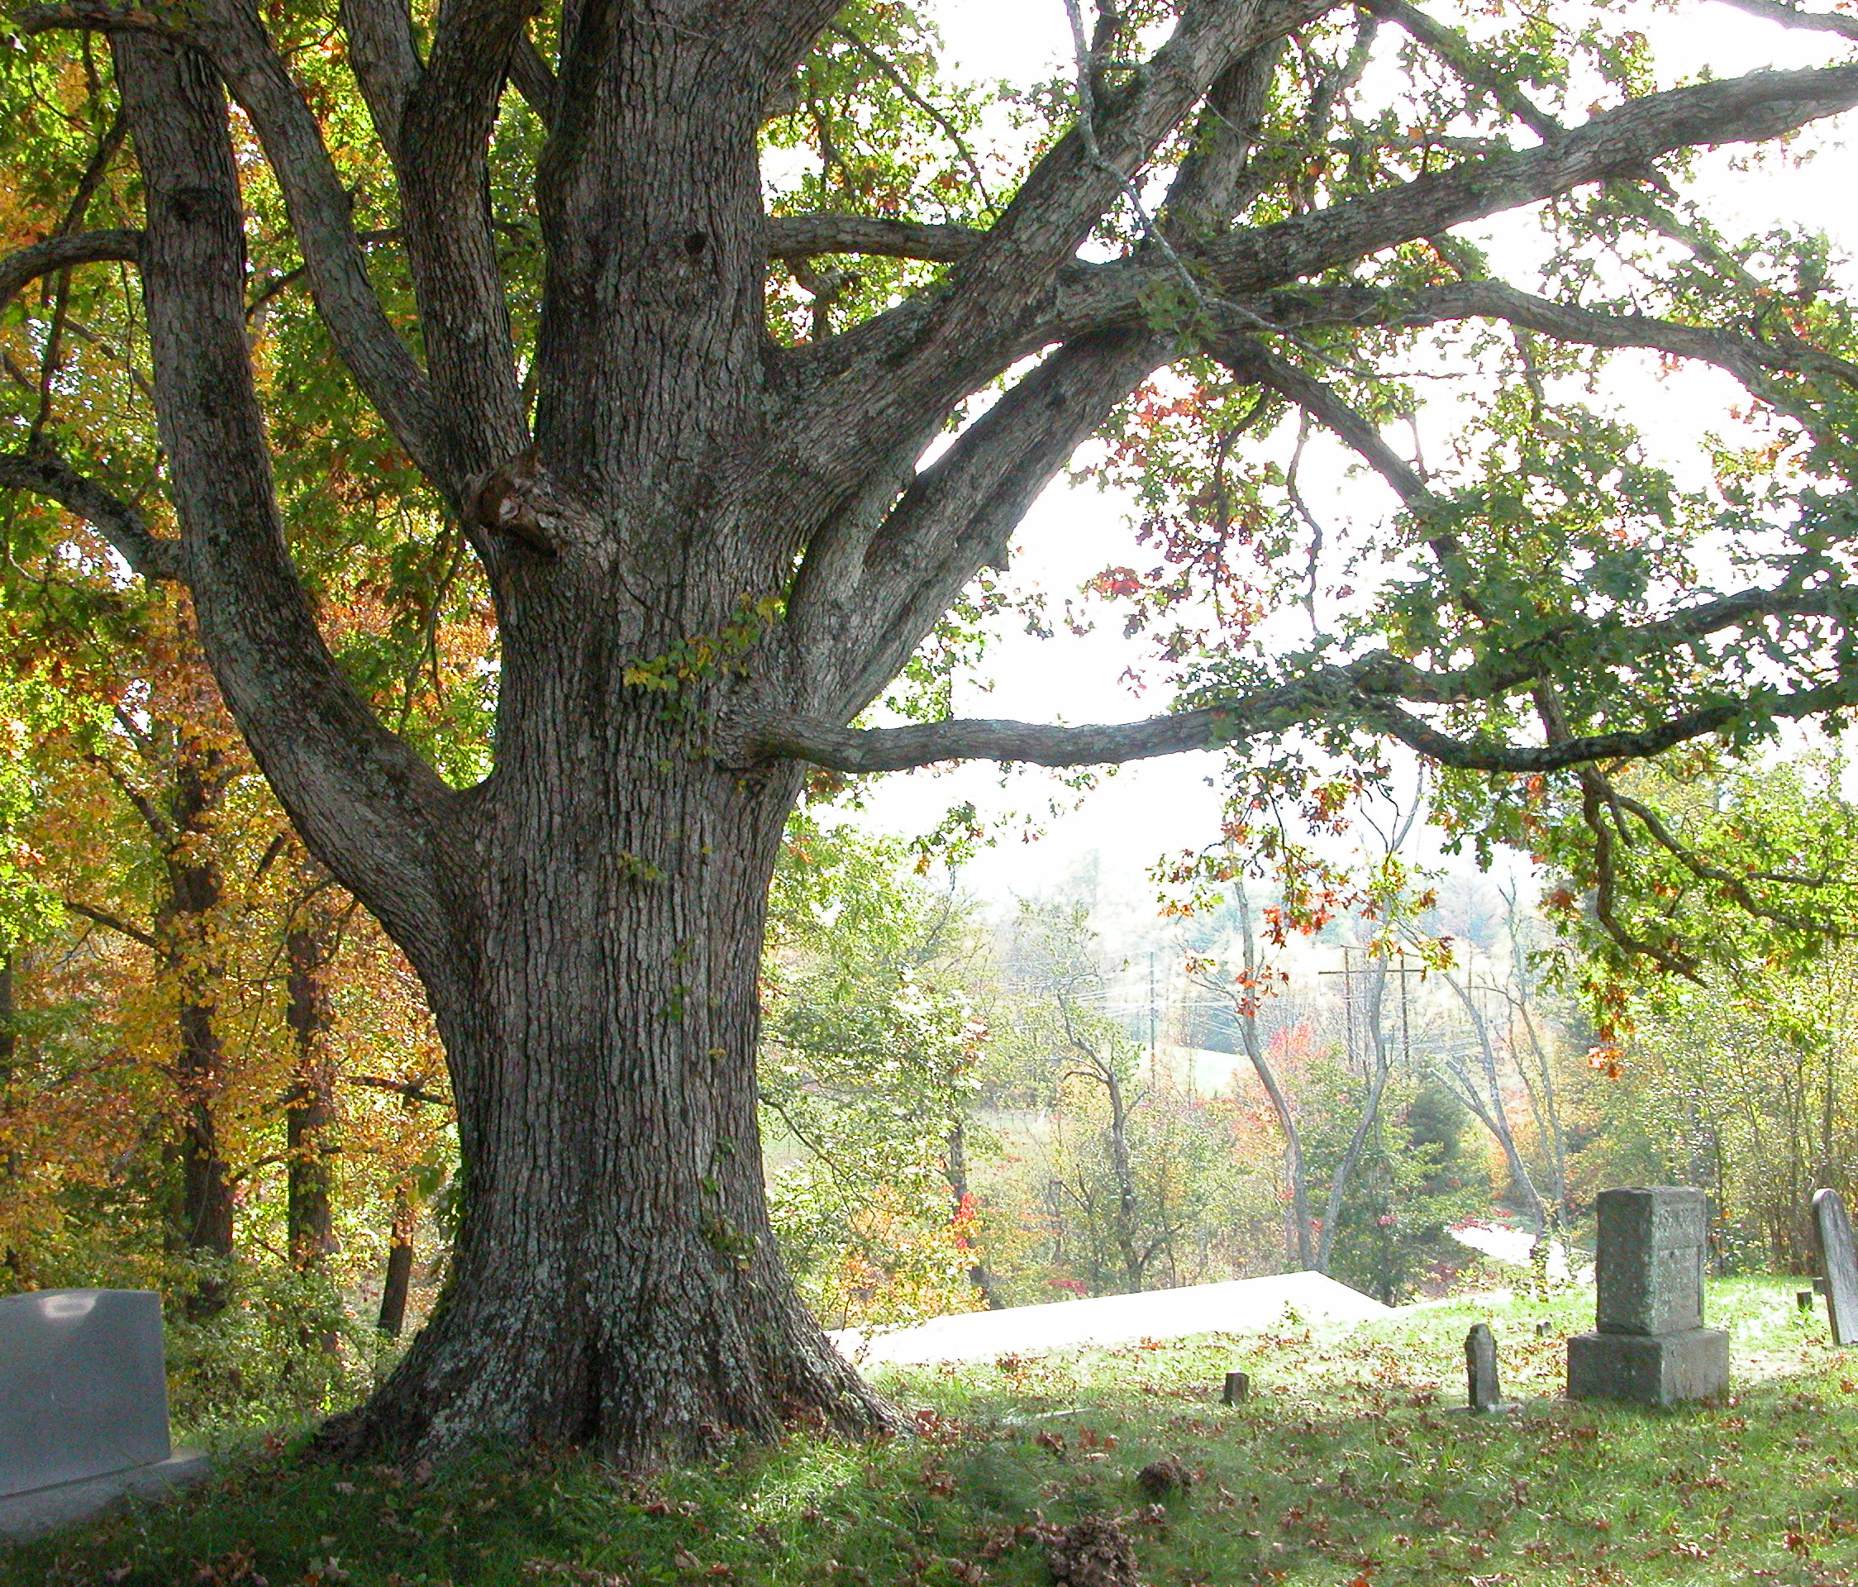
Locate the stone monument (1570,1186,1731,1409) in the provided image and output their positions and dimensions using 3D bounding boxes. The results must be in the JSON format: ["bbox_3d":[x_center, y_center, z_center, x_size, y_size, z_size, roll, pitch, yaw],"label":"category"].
[{"bbox_3d":[3.587,2.484,12.750,0.470,1.000,0.880,-3,-8,37],"label":"stone monument"}]

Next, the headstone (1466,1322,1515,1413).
[{"bbox_3d":[2.654,2.737,12.250,0.070,0.420,0.240,-7,-9,37],"label":"headstone"}]

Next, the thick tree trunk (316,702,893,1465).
[{"bbox_3d":[-1.379,1.255,11.300,2.400,3.150,2.150,0,-6,0],"label":"thick tree trunk"}]

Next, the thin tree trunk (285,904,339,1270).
[{"bbox_3d":[-4.810,2.286,20.000,0.390,2.850,0.380,0,-6,0],"label":"thin tree trunk"}]

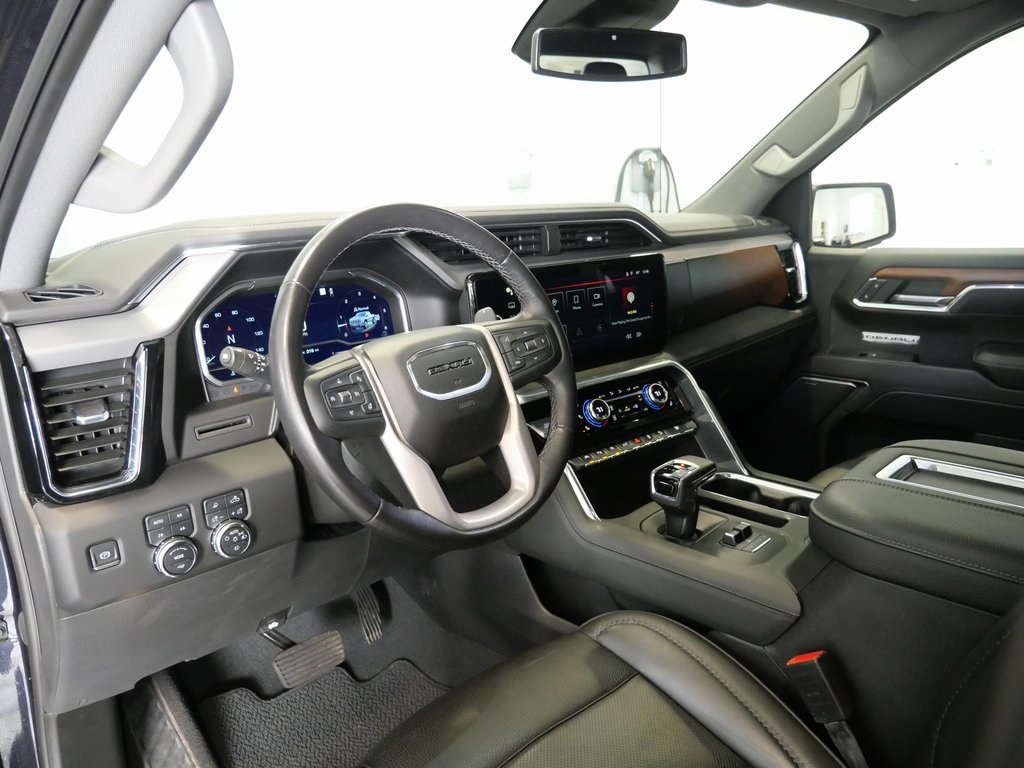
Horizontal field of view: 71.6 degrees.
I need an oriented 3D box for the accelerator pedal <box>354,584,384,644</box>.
[{"bbox_3d":[-0.272,0.418,1.339,0.044,0.130,0.030,-14,-13,-38],"label":"accelerator pedal"}]

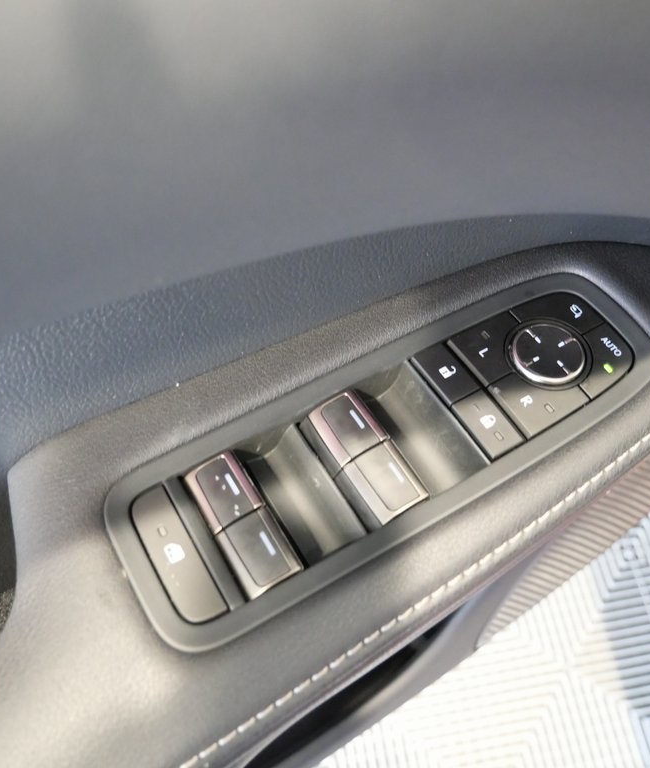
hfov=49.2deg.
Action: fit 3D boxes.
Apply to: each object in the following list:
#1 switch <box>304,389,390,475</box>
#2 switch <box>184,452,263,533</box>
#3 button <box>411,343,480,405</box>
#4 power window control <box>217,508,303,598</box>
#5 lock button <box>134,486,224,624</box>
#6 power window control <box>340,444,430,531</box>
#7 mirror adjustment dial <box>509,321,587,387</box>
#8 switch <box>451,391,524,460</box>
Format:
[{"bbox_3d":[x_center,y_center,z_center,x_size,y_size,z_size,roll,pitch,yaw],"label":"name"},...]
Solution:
[{"bbox_3d":[0.007,0.017,0.256,0.022,0.010,0.026,-28,62,-13],"label":"switch"},{"bbox_3d":[-0.034,0.039,0.246,0.020,0.010,0.026,-28,62,-13],"label":"switch"},{"bbox_3d":[0.045,-0.003,0.265,0.015,0.006,0.025,-28,62,-13],"label":"button"},{"bbox_3d":[-0.021,0.057,0.234,0.020,0.010,0.026,-28,62,-13],"label":"power window control"},{"bbox_3d":[-0.049,0.057,0.235,0.015,0.006,0.051,-28,62,-13],"label":"lock button"},{"bbox_3d":[0.020,0.036,0.244,0.022,0.010,0.025,-28,62,-13],"label":"power window control"},{"bbox_3d":[0.082,-0.010,0.264,0.026,0.006,0.026,-2,59,3],"label":"mirror adjustment dial"},{"bbox_3d":[0.058,0.016,0.254,0.016,0.006,0.025,-28,62,-13],"label":"switch"}]

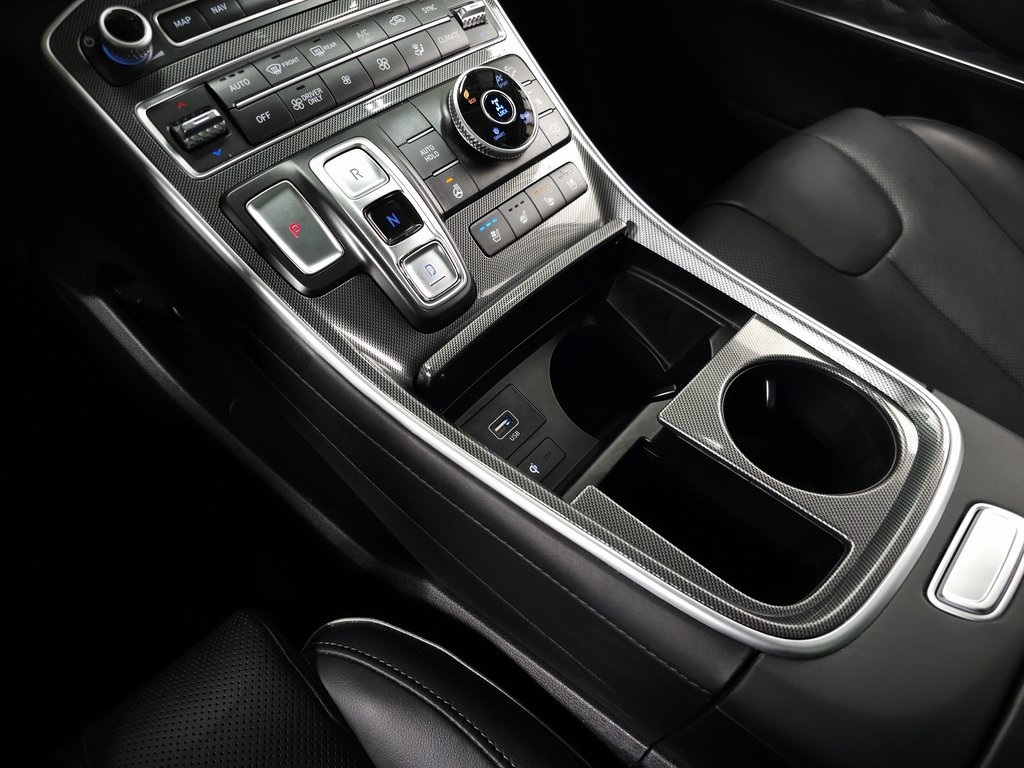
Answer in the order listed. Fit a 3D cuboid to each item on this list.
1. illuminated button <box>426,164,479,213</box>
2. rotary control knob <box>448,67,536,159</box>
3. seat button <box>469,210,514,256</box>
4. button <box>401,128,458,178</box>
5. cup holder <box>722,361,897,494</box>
[{"bbox_3d":[-0.034,-0.107,0.376,0.027,0.006,0.020,-39,95,-31],"label":"illuminated button"},{"bbox_3d":[-0.011,-0.152,0.388,0.053,0.017,0.053,8,71,-26],"label":"rotary control knob"},{"bbox_3d":[-0.011,-0.083,0.383,0.024,0.006,0.021,-39,95,-31],"label":"seat button"},{"bbox_3d":[-0.046,-0.125,0.374,0.026,0.006,0.021,-39,95,-31],"label":"button"},{"bbox_3d":[0.149,0.044,0.373,0.086,0.070,0.086,2,48,-2],"label":"cup holder"}]

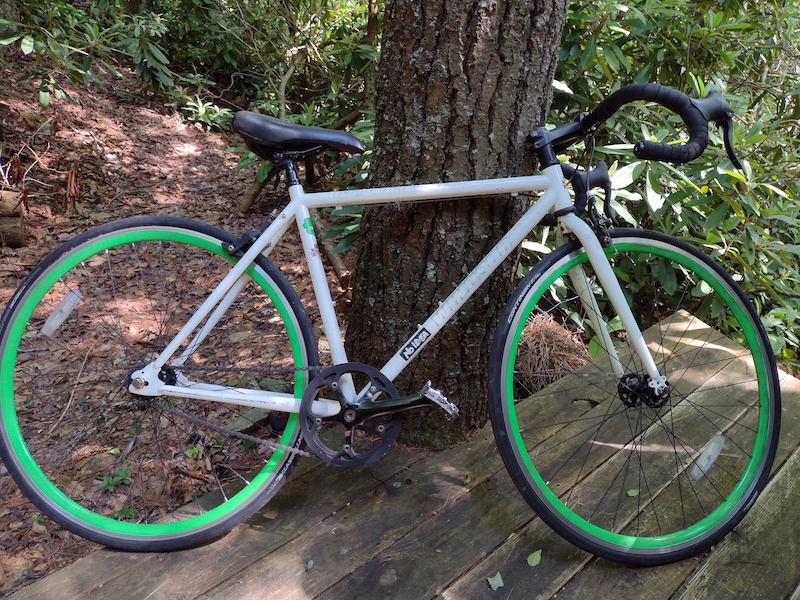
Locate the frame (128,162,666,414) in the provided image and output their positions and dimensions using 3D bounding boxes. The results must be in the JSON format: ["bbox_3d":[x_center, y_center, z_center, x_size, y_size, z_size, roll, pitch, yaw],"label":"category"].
[{"bbox_3d":[0.003,-0.024,1.281,1.053,0.533,0.146,1,-4,0],"label":"frame"}]

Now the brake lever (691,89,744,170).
[{"bbox_3d":[0.595,-0.324,1.174,0.104,0.148,0.042,3,-9,-14],"label":"brake lever"}]

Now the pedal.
[{"bbox_3d":[0.072,0.184,1.135,0.077,0.030,0.090,38,-3,3],"label":"pedal"}]

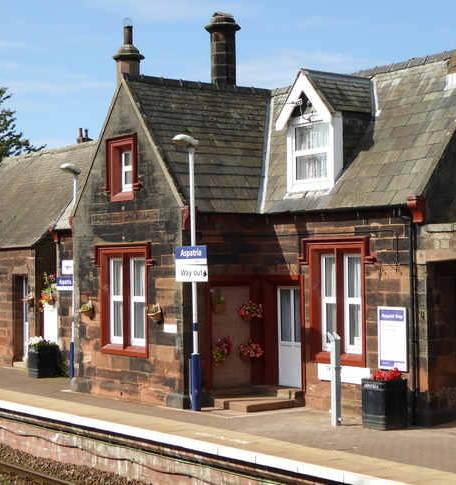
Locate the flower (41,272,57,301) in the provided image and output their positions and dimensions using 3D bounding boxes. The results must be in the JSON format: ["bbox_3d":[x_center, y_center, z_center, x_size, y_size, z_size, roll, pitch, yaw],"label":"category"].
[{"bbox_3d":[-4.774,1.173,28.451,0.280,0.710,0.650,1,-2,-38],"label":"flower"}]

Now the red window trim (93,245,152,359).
[{"bbox_3d":[-2.226,1.211,22.719,0.250,2.390,2.230,1,-2,-38],"label":"red window trim"}]

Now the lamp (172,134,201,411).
[{"bbox_3d":[-0.727,0.578,20.377,0.620,5.287,0.300,1,-2,-38],"label":"lamp"}]

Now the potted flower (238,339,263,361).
[{"bbox_3d":[0.459,2.199,21.693,0.430,0.410,0.360,1,-2,-38],"label":"potted flower"}]

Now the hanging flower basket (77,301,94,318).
[{"bbox_3d":[-3.117,1.472,23.316,0.250,0.390,0.320,1,-2,-38],"label":"hanging flower basket"}]

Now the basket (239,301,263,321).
[{"bbox_3d":[0.459,1.391,21.720,0.430,0.380,0.360,1,-2,-38],"label":"basket"}]

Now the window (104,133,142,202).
[{"bbox_3d":[-2.231,-1.561,22.411,0.220,1.400,1.300,1,-2,-38],"label":"window"}]

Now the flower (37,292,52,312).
[{"bbox_3d":[-4.883,1.598,28.390,0.300,0.500,0.400,1,-2,-38],"label":"flower"}]

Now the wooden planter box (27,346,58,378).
[{"bbox_3d":[-4.857,3.112,27.804,0.580,0.820,0.580,1,-2,-38],"label":"wooden planter box"}]

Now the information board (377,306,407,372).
[{"bbox_3d":[2.920,1.697,18.755,0.060,1.105,0.695,1,-2,-38],"label":"information board"}]

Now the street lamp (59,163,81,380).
[{"bbox_3d":[-3.722,0.764,25.063,0.520,5.330,0.260,1,-2,-38],"label":"street lamp"}]

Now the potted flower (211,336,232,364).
[{"bbox_3d":[-0.137,2.165,21.391,0.340,0.560,0.250,1,-2,-38],"label":"potted flower"}]

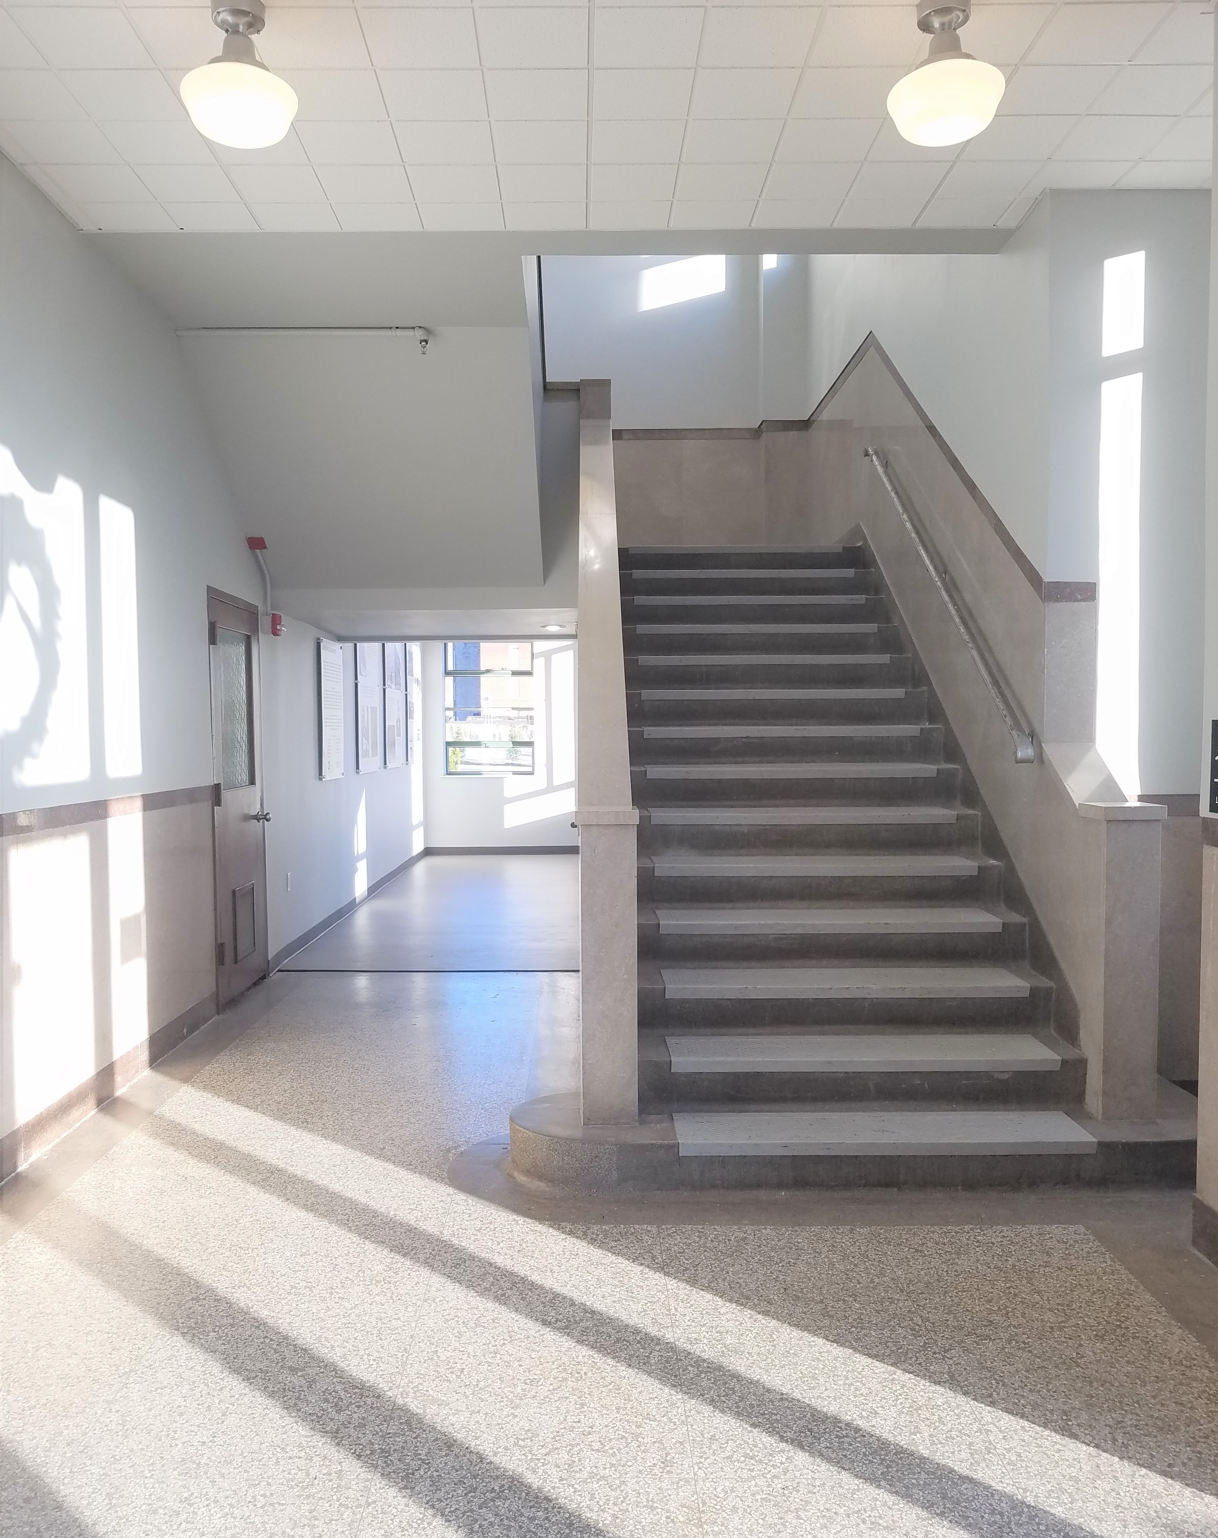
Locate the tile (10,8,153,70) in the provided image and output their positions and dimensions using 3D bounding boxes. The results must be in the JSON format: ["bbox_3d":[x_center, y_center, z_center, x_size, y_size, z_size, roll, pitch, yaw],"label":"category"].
[{"bbox_3d":[-1.401,-1.965,3.267,0.302,0.020,0.302,-1,3,-1],"label":"tile"}]

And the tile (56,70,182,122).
[{"bbox_3d":[-1.413,-1.982,3.571,0.302,0.020,0.302,-1,3,-1],"label":"tile"}]

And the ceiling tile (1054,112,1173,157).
[{"bbox_3d":[1.651,-2.070,3.991,0.305,0.020,0.305,-1,2,-1],"label":"ceiling tile"}]

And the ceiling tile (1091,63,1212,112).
[{"bbox_3d":[1.630,-2.030,3.643,0.305,0.019,0.300,-1,2,-1],"label":"ceiling tile"}]

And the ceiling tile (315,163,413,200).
[{"bbox_3d":[-0.847,-2.053,4.261,0.305,0.020,0.305,-1,2,-1],"label":"ceiling tile"}]

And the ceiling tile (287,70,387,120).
[{"bbox_3d":[-0.819,-1.987,3.580,0.302,0.020,0.300,-1,2,-1],"label":"ceiling tile"}]

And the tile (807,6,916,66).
[{"bbox_3d":[0.713,-1.998,3.316,0.302,0.020,0.300,-1,2,-1],"label":"tile"}]

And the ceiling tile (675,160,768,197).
[{"bbox_3d":[0.388,-2.031,4.199,0.302,0.020,0.300,-1,2,-1],"label":"ceiling tile"}]

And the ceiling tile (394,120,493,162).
[{"bbox_3d":[-0.522,-2.007,3.893,0.302,0.020,0.302,-1,3,-1],"label":"ceiling tile"}]

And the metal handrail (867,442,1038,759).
[{"bbox_3d":[1.499,-0.924,5.614,0.097,1.693,2.397,-1,2,-1],"label":"metal handrail"}]

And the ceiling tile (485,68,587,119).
[{"bbox_3d":[-0.208,-2.011,3.621,0.305,0.019,0.300,-1,2,-1],"label":"ceiling tile"}]

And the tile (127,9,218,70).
[{"bbox_3d":[-1.131,-2.020,3.365,0.305,0.020,0.305,-1,2,-1],"label":"tile"}]

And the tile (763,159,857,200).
[{"bbox_3d":[0.695,-2.042,4.221,0.302,0.020,0.302,-1,3,-1],"label":"tile"}]

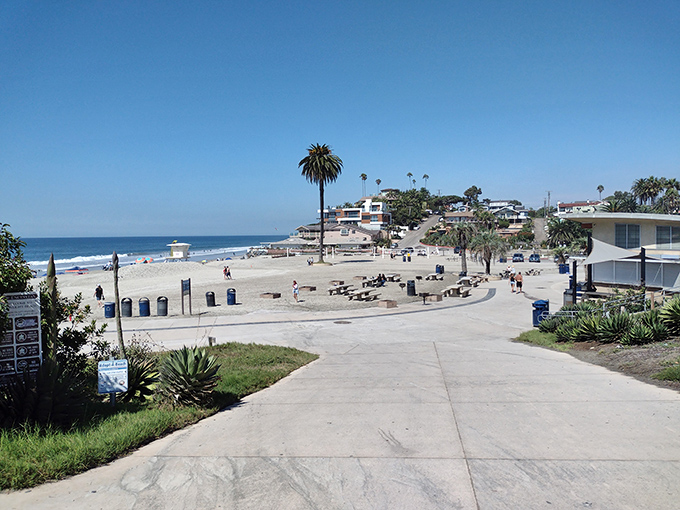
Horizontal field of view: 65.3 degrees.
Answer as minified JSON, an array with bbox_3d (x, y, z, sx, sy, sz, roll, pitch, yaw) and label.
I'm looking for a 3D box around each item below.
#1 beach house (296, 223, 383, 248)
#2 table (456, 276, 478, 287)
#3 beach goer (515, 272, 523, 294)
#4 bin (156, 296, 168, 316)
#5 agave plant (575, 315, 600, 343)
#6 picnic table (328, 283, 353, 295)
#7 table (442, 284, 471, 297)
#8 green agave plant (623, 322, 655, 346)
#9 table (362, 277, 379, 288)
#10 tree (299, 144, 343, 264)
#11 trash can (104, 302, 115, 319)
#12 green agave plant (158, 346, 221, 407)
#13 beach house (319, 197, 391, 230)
[{"bbox_3d":[-0.430,-5.302,152.000,22.000,7.800,13.000,0,2,12],"label":"beach house"},{"bbox_3d":[12.890,2.657,53.497,1.750,0.760,2.400,0,2,24],"label":"table"},{"bbox_3d":[15.255,2.377,44.965,0.520,1.780,0.360,0,2,8],"label":"beach goer"},{"bbox_3d":[-11.301,3.291,33.824,0.650,1.220,0.650,-1,2,-18],"label":"bin"},{"bbox_3d":[9.118,2.665,19.500,1.050,0.980,1.050,-1,2,0],"label":"agave plant"},{"bbox_3d":[0.228,2.999,45.579,1.800,0.760,2.400,1,3,36],"label":"picnic table"},{"bbox_3d":[9.615,2.970,43.853,1.850,0.760,2.400,1,3,26],"label":"table"},{"bbox_3d":[9.342,2.488,16.600,1.020,0.760,1.020,-1,2,0],"label":"green agave plant"},{"bbox_3d":[3.285,2.756,50.847,1.800,0.760,2.400,1,3,36],"label":"table"},{"bbox_3d":[-3.542,-9.345,96.662,8.000,21.930,8.000,-1,2,0],"label":"tree"},{"bbox_3d":[-14.716,3.548,33.966,0.670,0.900,0.670,-1,2,0],"label":"trash can"},{"bbox_3d":[-2.696,2.176,9.500,1.100,0.980,1.100,-1,2,0],"label":"green agave plant"},{"bbox_3d":[4.968,-12.981,170.000,21.000,11.000,14.000,0,2,12],"label":"beach house"}]

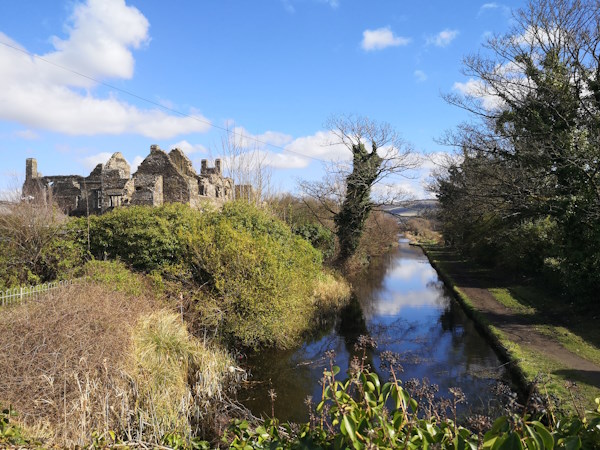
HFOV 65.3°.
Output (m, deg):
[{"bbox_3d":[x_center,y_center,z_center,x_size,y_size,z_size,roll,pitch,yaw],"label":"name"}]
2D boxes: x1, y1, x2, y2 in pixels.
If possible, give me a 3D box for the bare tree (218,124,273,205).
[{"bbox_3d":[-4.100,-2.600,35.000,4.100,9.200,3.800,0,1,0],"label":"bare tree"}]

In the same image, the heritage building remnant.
[{"bbox_3d":[-28.500,-4.800,77.000,32.000,13.000,17.000,0,1,6],"label":"heritage building remnant"}]

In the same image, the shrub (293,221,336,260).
[{"bbox_3d":[1.250,1.700,41.500,4.100,3.700,3.600,0,1,0],"label":"shrub"}]

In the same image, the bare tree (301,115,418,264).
[{"bbox_3d":[5.400,-2.900,43.000,10.600,13.700,9.500,0,1,0],"label":"bare tree"}]

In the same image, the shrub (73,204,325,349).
[{"bbox_3d":[-4.900,1.850,22.300,11.500,5.500,8.000,0,1,-6],"label":"shrub"}]

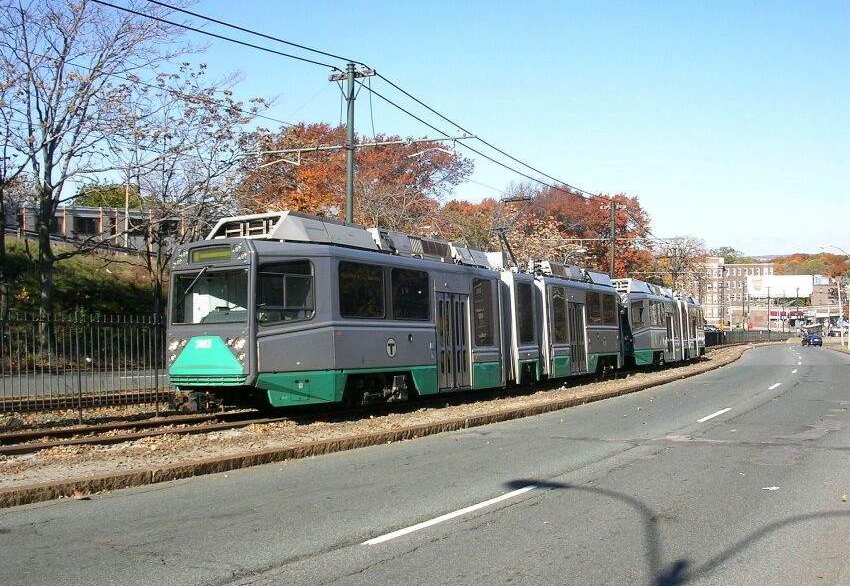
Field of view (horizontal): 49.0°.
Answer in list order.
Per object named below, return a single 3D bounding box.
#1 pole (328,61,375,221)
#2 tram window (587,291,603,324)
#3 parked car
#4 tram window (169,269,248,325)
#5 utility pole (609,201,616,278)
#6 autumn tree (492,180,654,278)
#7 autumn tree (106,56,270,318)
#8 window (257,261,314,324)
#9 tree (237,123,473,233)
[{"bbox_3d":[-1.840,-1.500,22.700,1.250,8.200,0.300,1,-1,29],"label":"pole"},{"bbox_3d":[5.339,0.457,29.400,0.070,1.050,1.500,-2,-4,28],"label":"tram window"},{"bbox_3d":[44.306,5.422,107.000,1.780,1.470,4.500,0,-1,10],"label":"parked car"},{"bbox_3d":[-3.585,0.067,15.600,1.680,0.930,0.120,-1,-4,29],"label":"tram window"},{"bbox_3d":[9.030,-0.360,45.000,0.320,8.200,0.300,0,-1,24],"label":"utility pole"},{"bbox_3d":[14.126,-2.900,90.000,16.000,15.500,13.000,0,-1,0],"label":"autumn tree"},{"bbox_3d":[-9.410,-3.100,37.000,6.400,12.100,6.000,0,-1,0],"label":"autumn tree"},{"bbox_3d":[-2.344,0.000,15.800,0.090,1.070,1.280,-3,-4,40],"label":"window"},{"bbox_3d":[-4.900,-4.700,65.000,16.500,14.400,13.000,0,-1,0],"label":"tree"}]

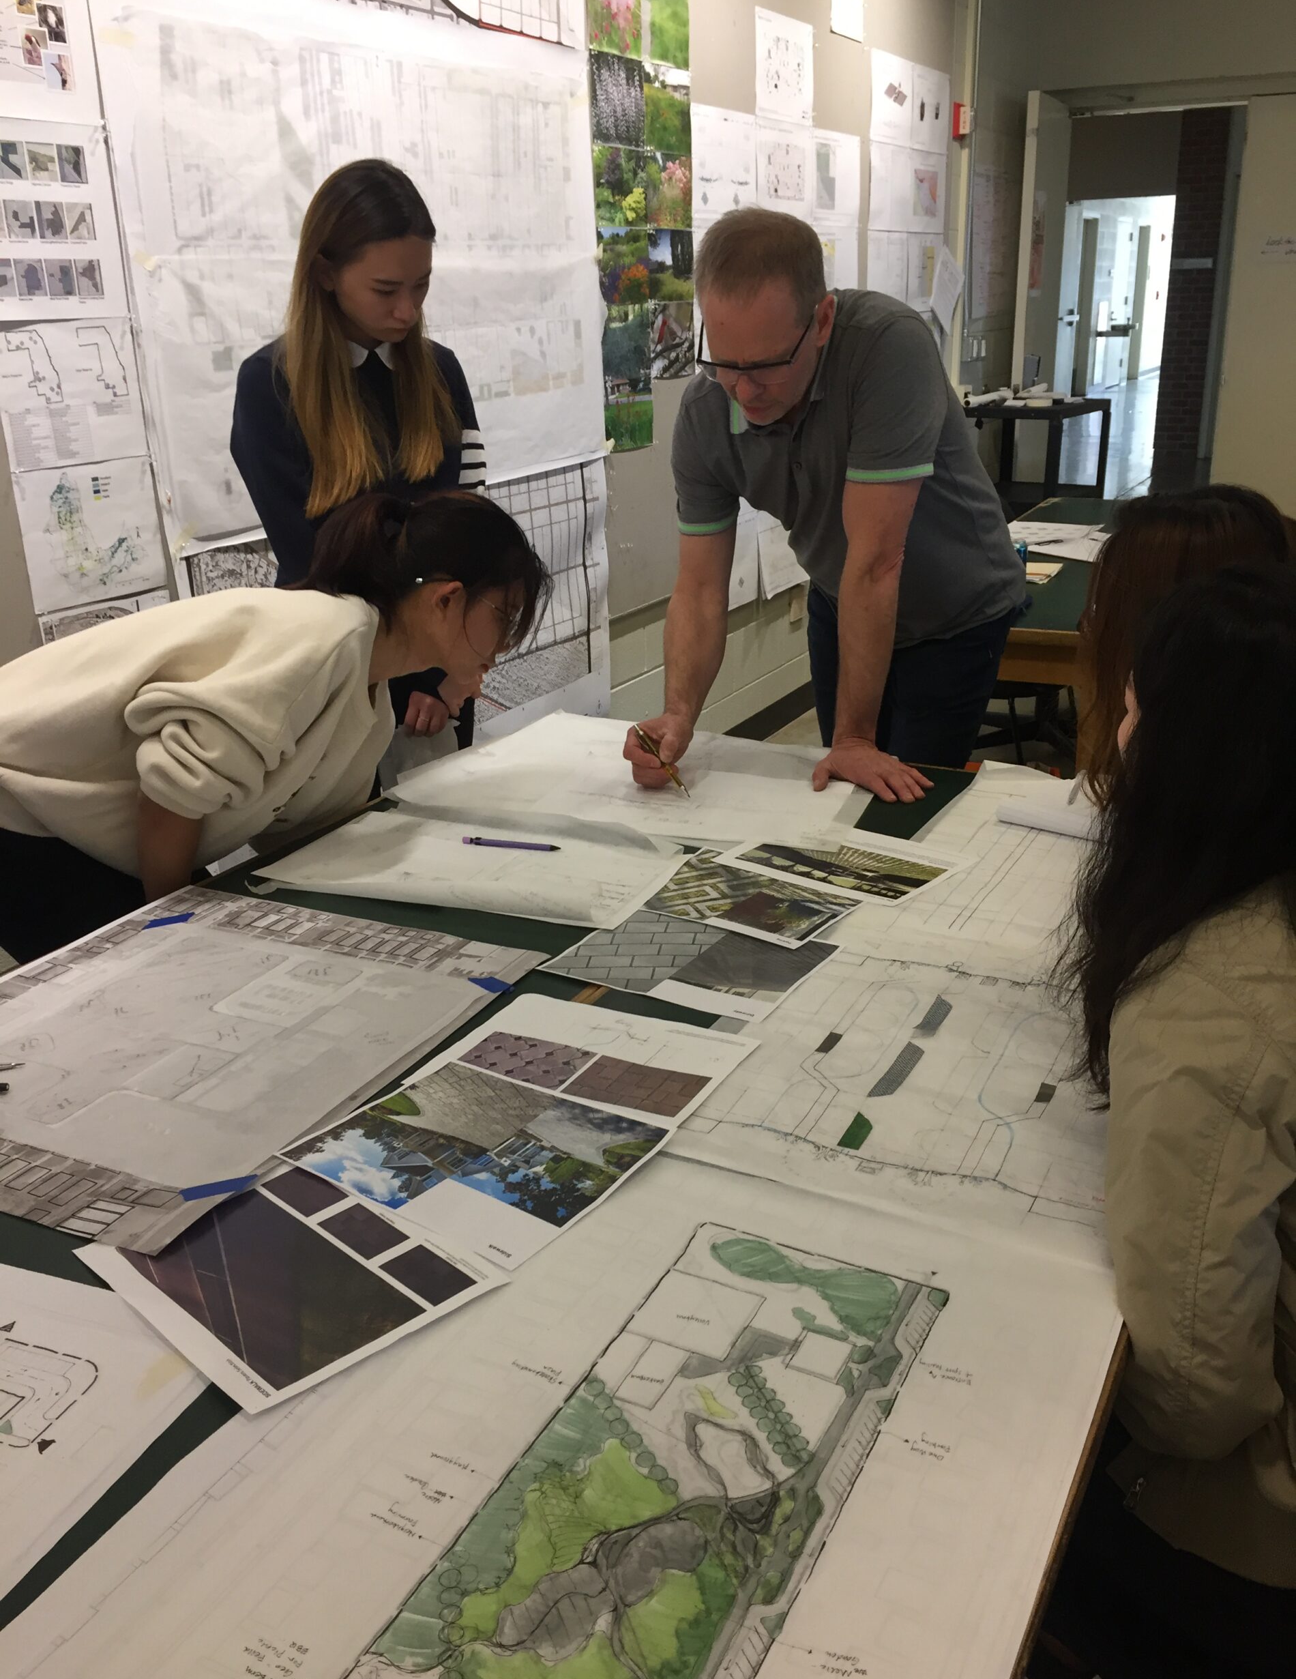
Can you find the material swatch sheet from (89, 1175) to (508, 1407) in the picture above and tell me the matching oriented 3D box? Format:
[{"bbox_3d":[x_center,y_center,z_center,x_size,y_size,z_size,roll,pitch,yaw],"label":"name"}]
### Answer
[{"bbox_3d":[-0.281,0.333,1.129,0.216,0.012,0.278,-17,25,-36],"label":"material swatch sheet"}]

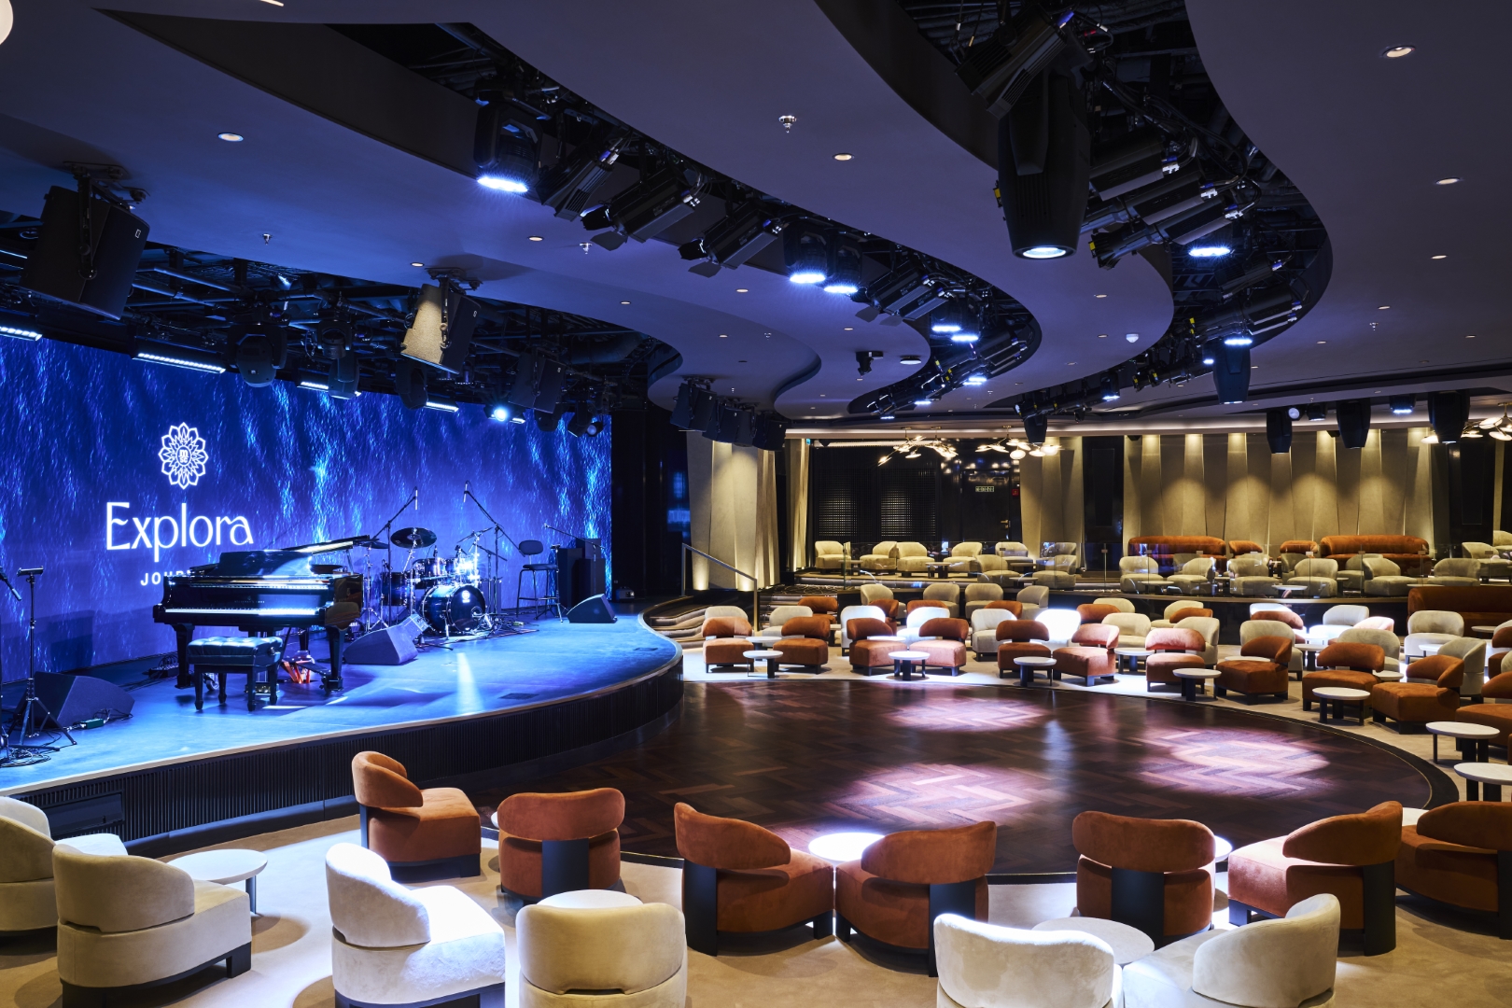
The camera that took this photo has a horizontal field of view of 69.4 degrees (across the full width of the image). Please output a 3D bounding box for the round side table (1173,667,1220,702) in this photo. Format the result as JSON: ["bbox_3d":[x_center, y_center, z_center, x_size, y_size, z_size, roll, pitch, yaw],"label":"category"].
[{"bbox_3d":[5.045,2.075,12.479,0.524,0.289,0.524,0,0,0],"label":"round side table"}]

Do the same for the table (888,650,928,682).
[{"bbox_3d":[1.966,2.075,13.946,0.524,0.289,0.524,0,0,0],"label":"table"}]

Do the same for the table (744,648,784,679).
[{"bbox_3d":[0.100,2.086,14.200,0.530,0.310,0.530,0,0,0],"label":"table"}]

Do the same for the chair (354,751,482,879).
[{"bbox_3d":[-2.086,1.870,6.683,0.690,0.700,0.680,0,0,-24],"label":"chair"}]

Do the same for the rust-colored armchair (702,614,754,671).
[{"bbox_3d":[-0.390,1.894,14.860,0.670,0.700,0.670,0,0,-7],"label":"rust-colored armchair"}]

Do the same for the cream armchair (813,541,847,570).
[{"bbox_3d":[1.700,1.180,24.400,0.770,0.700,0.750,0,0,-23],"label":"cream armchair"}]

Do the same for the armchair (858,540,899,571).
[{"bbox_3d":[2.674,1.174,23.680,0.671,0.706,0.691,0,0,42],"label":"armchair"}]

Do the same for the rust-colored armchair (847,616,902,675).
[{"bbox_3d":[1.573,1.875,14.514,0.666,0.691,0.651,0,0,-32],"label":"rust-colored armchair"}]

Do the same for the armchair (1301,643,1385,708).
[{"bbox_3d":[6.391,1.870,11.797,0.690,0.700,0.680,0,0,-38],"label":"armchair"}]

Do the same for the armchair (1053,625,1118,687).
[{"bbox_3d":[4.230,1.889,13.800,0.670,0.700,0.670,0,0,-28],"label":"armchair"}]

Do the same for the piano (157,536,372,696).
[{"bbox_3d":[-4.050,0.952,9.720,1.500,1.340,2.000,0,0,4],"label":"piano"}]

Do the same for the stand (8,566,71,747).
[{"bbox_3d":[-4.900,1.017,7.400,0.440,1.190,0.420,0,0,-33],"label":"stand"}]

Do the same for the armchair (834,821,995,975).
[{"bbox_3d":[0.816,1.853,5.370,0.670,0.700,0.670,0,0,-20],"label":"armchair"}]

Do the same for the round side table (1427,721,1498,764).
[{"bbox_3d":[6.030,2.065,9.300,0.530,0.310,0.530,0,0,0],"label":"round side table"}]

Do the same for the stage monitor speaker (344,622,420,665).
[{"bbox_3d":[-3.795,1.424,11.120,0.555,0.355,0.550,0,0,5],"label":"stage monitor speaker"}]

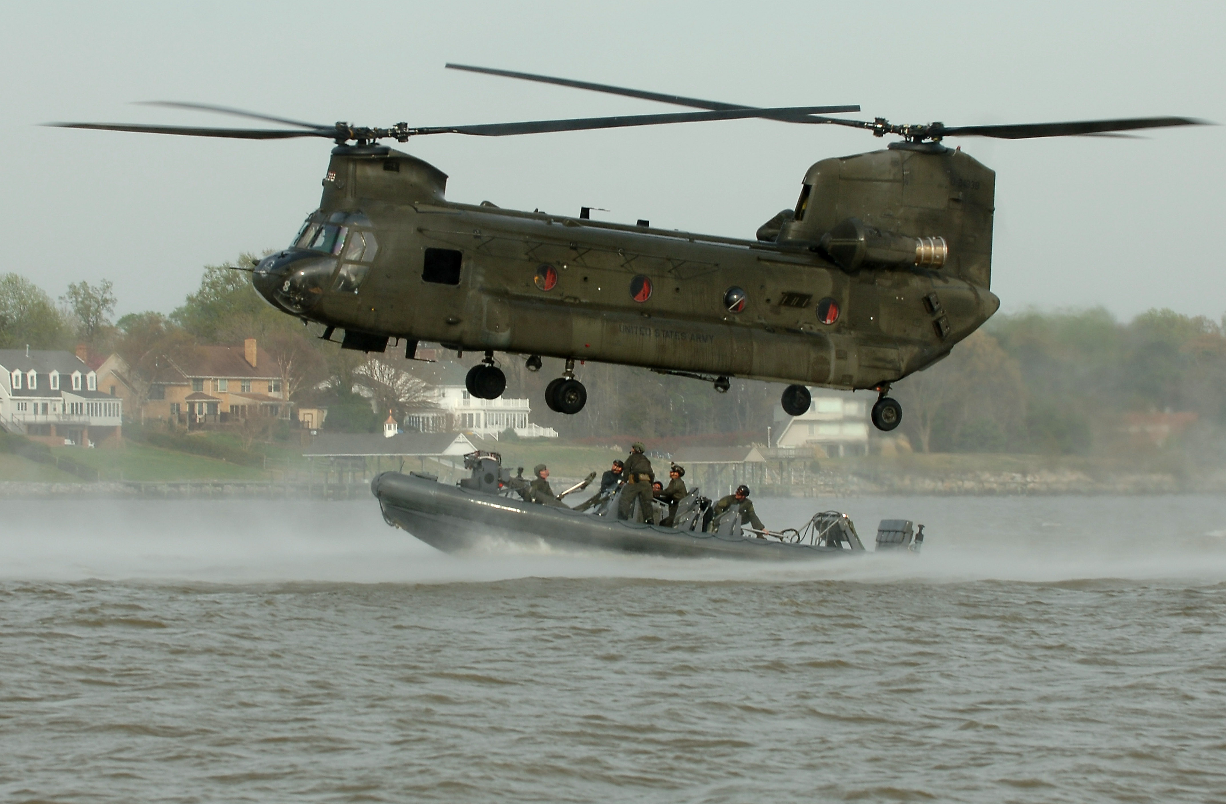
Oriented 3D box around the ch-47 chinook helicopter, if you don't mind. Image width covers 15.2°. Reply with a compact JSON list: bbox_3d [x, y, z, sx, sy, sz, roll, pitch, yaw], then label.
[{"bbox_3d":[0.637,-3.112,85.375,27.760,6.300,18.200,6,1,-29],"label":"ch-47 chinook helicopter"}]

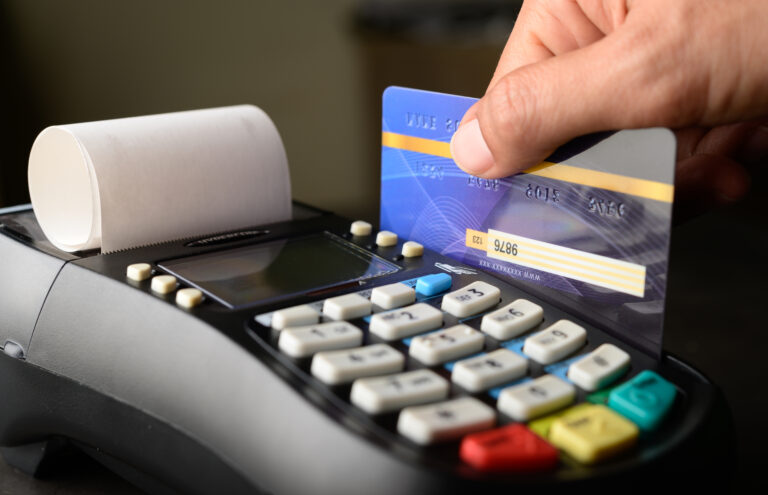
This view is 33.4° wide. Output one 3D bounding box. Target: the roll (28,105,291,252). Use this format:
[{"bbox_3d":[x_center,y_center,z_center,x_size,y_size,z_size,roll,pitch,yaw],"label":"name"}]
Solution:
[{"bbox_3d":[-0.055,-0.018,0.320,0.058,0.030,0.032,-12,18,-43],"label":"roll"}]

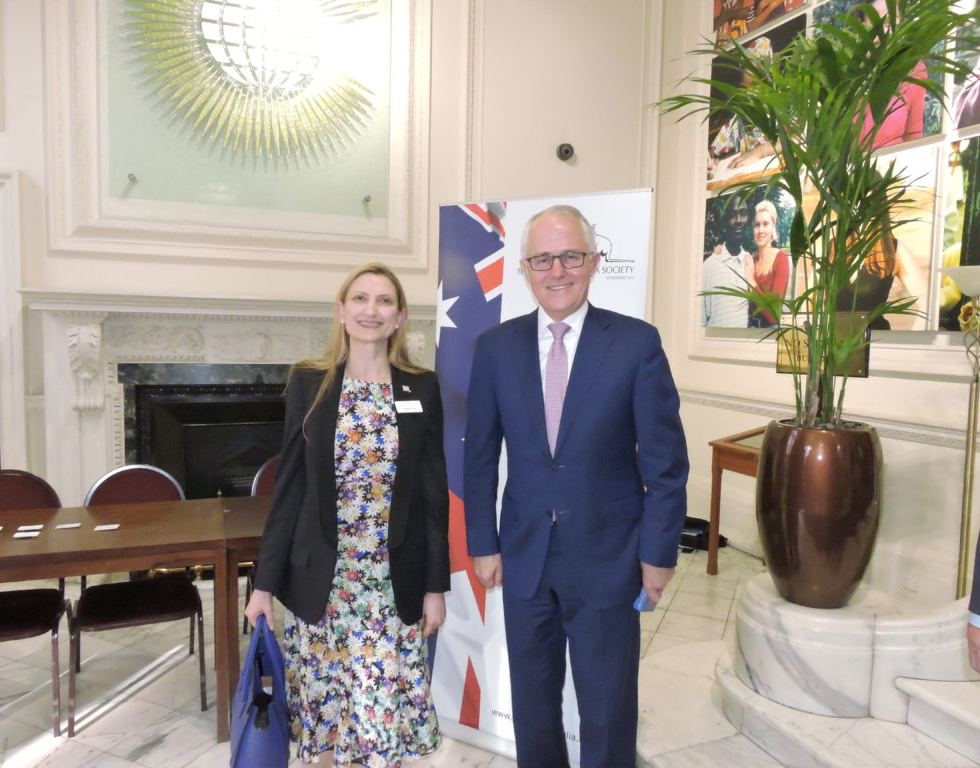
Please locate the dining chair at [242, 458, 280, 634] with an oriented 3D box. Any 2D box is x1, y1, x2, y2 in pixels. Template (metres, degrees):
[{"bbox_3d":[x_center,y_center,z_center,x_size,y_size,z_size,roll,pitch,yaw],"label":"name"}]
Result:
[{"bbox_3d":[-0.858,0.812,3.333,0.465,0.895,0.575,-1,5,-26],"label":"dining chair"}]

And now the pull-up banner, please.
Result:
[{"bbox_3d":[0.133,0.346,2.526,0.820,2.000,0.150,4,5,28],"label":"pull-up banner"}]

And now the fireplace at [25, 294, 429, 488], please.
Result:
[{"bbox_3d":[-1.452,0.327,4.457,2.491,1.699,0.340,0,4,-19],"label":"fireplace"}]

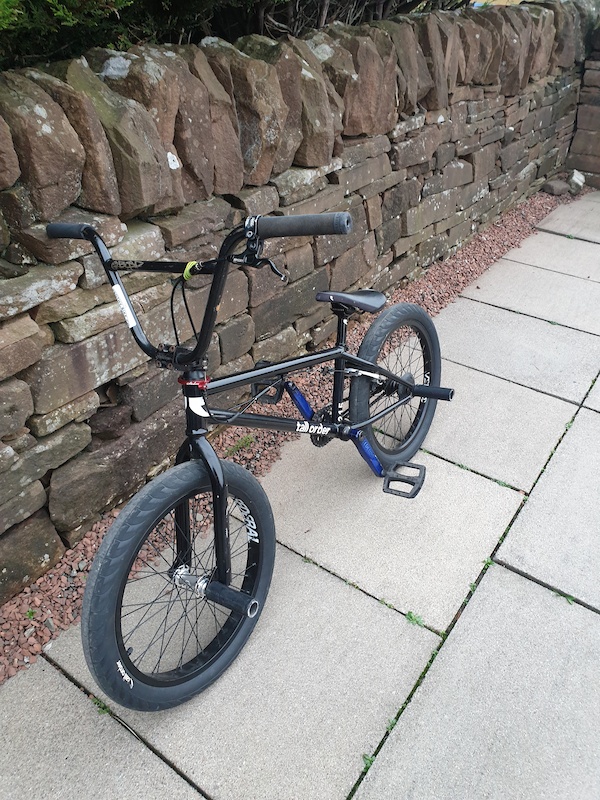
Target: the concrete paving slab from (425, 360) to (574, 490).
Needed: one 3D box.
[{"bbox_3d":[0.575,0.048,2.252,0.750,0.045,0.598,23,41,28],"label":"concrete paving slab"}]

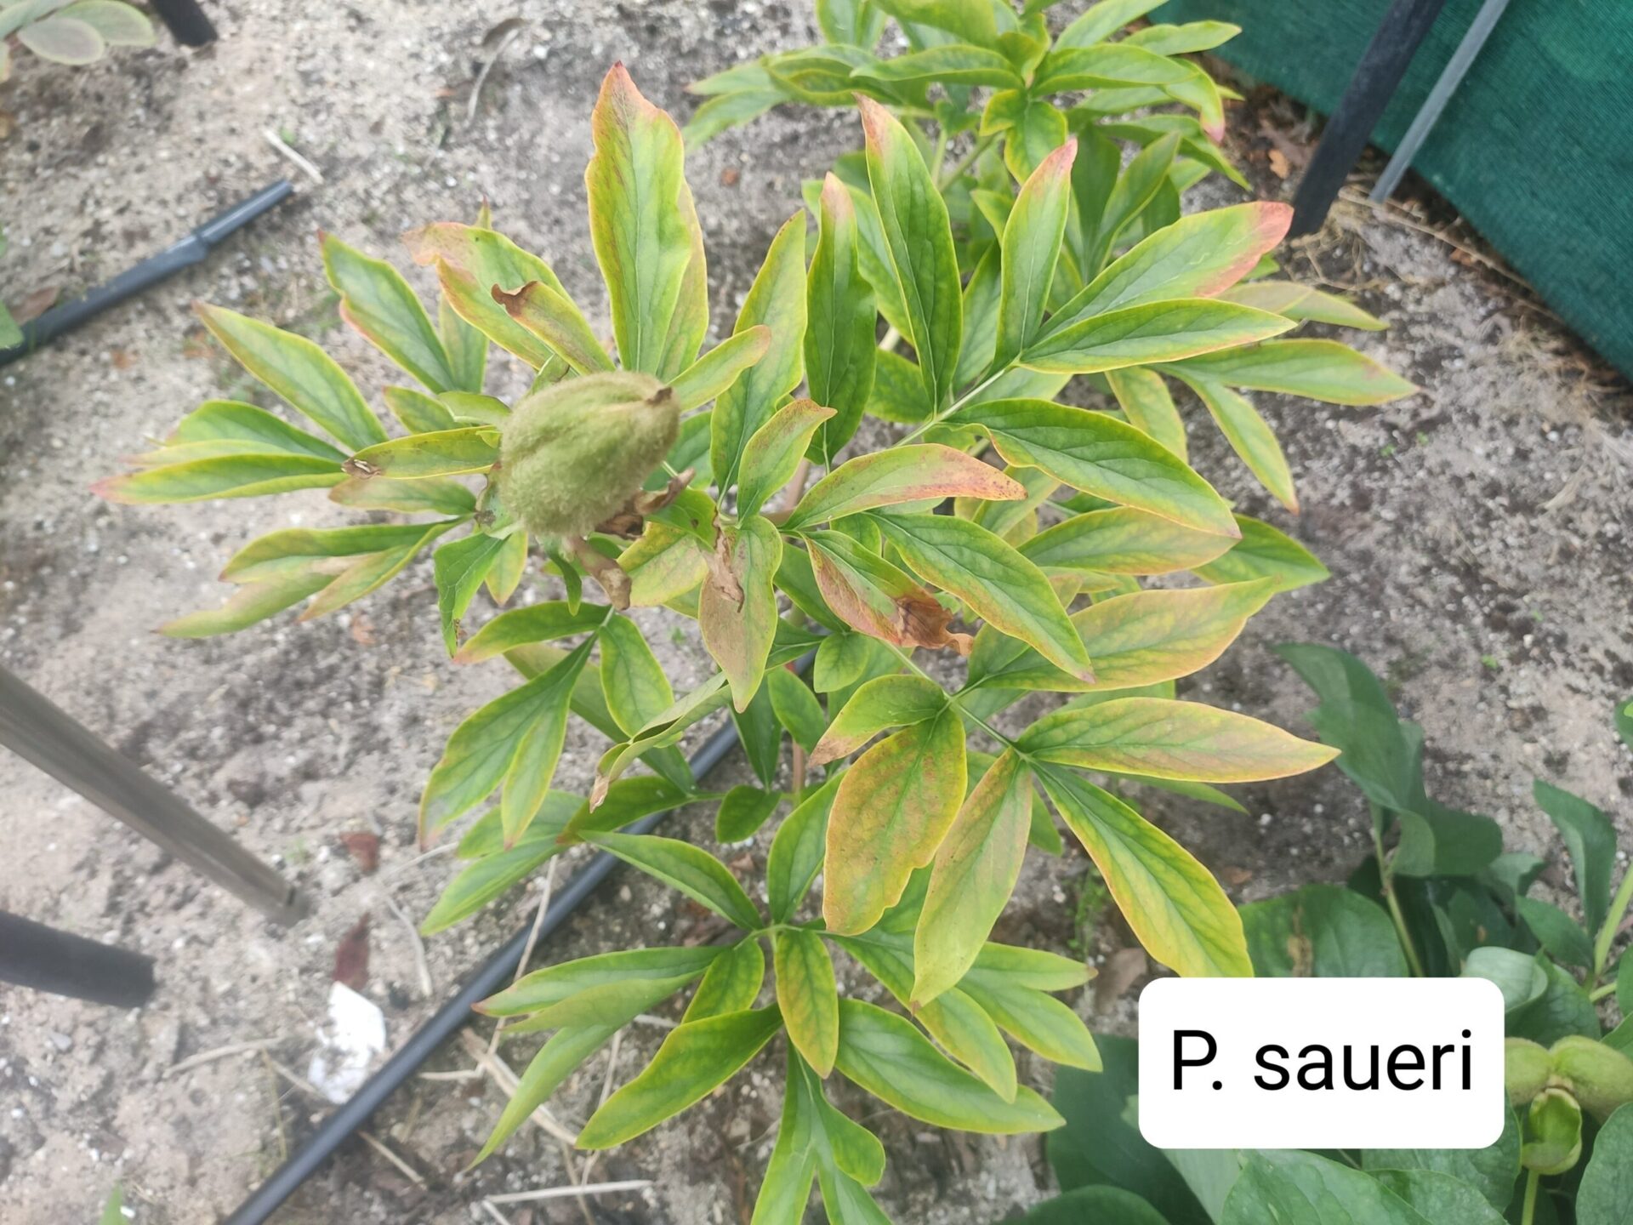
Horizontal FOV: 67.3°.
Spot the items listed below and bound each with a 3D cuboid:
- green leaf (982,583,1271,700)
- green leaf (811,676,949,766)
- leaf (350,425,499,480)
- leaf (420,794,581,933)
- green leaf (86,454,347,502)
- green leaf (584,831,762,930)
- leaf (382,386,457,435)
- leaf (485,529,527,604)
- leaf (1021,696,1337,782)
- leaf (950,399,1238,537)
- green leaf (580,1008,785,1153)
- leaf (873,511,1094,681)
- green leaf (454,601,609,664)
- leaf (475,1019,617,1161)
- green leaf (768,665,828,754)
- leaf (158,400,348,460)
[{"bbox_3d":[0.122,0.012,0.481,0.130,0.016,0.037,-18,72,-9],"label":"green leaf"},{"bbox_3d":[0.024,0.041,0.475,0.060,0.014,0.024,-29,62,13],"label":"green leaf"},{"bbox_3d":[-0.114,-0.046,0.357,0.048,0.009,0.017,-4,77,7],"label":"leaf"},{"bbox_3d":[-0.150,0.124,0.590,0.100,0.018,0.044,-34,73,12],"label":"leaf"},{"bbox_3d":[-0.231,-0.053,0.482,0.114,0.014,0.023,-3,76,5],"label":"green leaf"},{"bbox_3d":[-0.066,0.124,0.570,0.099,0.018,0.030,23,66,17],"label":"green leaf"},{"bbox_3d":[-0.144,-0.074,0.455,0.044,0.013,0.018,30,77,13],"label":"leaf"},{"bbox_3d":[-0.127,-0.019,0.501,0.017,0.007,0.032,17,101,10],"label":"leaf"},{"bbox_3d":[0.140,0.049,0.472,0.125,0.017,0.036,2,72,-6],"label":"leaf"},{"bbox_3d":[0.110,-0.059,0.480,0.120,0.016,0.036,23,64,2],"label":"leaf"},{"bbox_3d":[-0.063,0.212,0.560,0.115,0.018,0.034,-35,67,6],"label":"green leaf"},{"bbox_3d":[0.059,-0.005,0.428,0.094,0.016,0.030,37,79,0],"label":"leaf"},{"bbox_3d":[-0.125,0.009,0.537,0.074,0.010,0.025,-15,61,10],"label":"green leaf"},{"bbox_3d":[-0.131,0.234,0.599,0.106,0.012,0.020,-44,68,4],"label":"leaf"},{"bbox_3d":[-0.009,0.047,0.592,0.026,0.009,0.053,-28,70,-14],"label":"green leaf"},{"bbox_3d":[-0.242,-0.079,0.530,0.103,0.016,0.029,7,63,21],"label":"leaf"}]

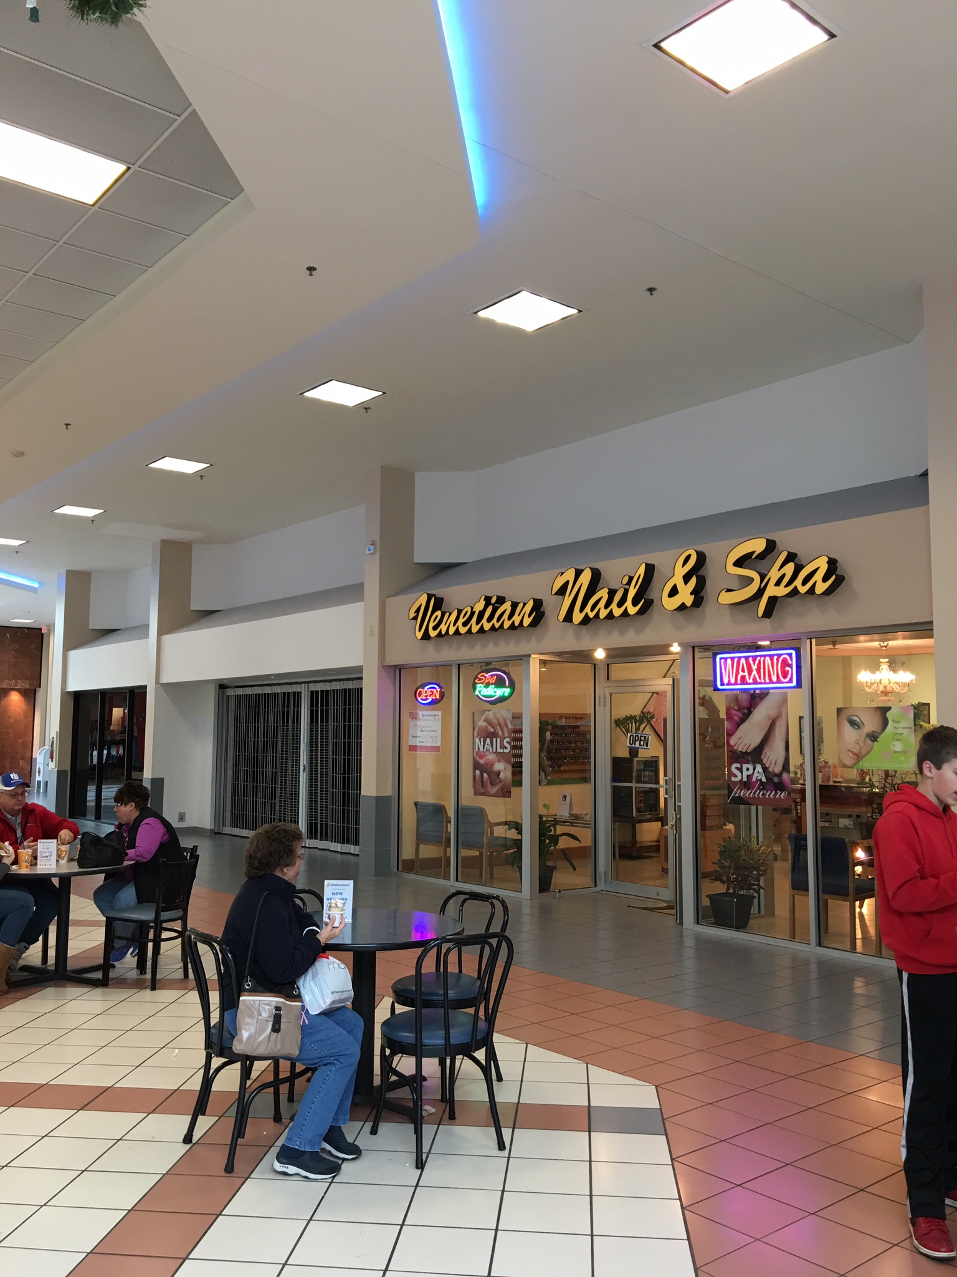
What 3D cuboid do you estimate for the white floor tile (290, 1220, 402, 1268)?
[{"bbox_3d":[-0.414,1.901,3.351,0.299,0.010,0.299,0,-6,5],"label":"white floor tile"}]

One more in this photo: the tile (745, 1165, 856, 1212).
[{"bbox_3d":[1.161,1.986,3.857,0.302,0.010,0.302,5,-7,-39],"label":"tile"}]

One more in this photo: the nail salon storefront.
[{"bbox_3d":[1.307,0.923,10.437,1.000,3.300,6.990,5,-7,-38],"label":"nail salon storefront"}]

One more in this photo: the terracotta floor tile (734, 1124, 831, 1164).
[{"bbox_3d":[1.191,2.008,4.245,0.298,0.012,0.298,5,-7,-39],"label":"terracotta floor tile"}]

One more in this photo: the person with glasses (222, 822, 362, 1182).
[{"bbox_3d":[-0.712,1.333,4.088,0.580,1.240,0.480,1,-6,-5],"label":"person with glasses"}]

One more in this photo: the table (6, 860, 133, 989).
[{"bbox_3d":[-2.807,1.843,6.940,1.030,0.745,1.030,0,-6,5],"label":"table"}]

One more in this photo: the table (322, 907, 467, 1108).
[{"bbox_3d":[-0.498,1.648,4.696,0.910,0.762,0.910,0,-5,0],"label":"table"}]

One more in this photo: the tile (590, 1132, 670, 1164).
[{"bbox_3d":[0.589,1.992,4.177,0.299,0.010,0.299,0,-6,5],"label":"tile"}]

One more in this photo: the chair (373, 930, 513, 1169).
[{"bbox_3d":[-0.149,1.565,4.252,0.420,0.840,0.470,4,-7,-30],"label":"chair"}]

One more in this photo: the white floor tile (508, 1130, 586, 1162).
[{"bbox_3d":[0.288,2.015,4.251,0.305,0.010,0.302,0,-5,5],"label":"white floor tile"}]

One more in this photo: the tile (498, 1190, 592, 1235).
[{"bbox_3d":[0.230,1.960,3.646,0.305,0.010,0.302,0,-5,5],"label":"tile"}]

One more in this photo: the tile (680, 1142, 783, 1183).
[{"bbox_3d":[0.957,1.988,4.053,0.298,0.012,0.298,5,-7,-39],"label":"tile"}]

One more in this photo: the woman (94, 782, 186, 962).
[{"bbox_3d":[-2.374,1.654,7.543,0.670,1.270,0.500,4,-6,-29],"label":"woman"}]

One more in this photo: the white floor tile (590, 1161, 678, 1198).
[{"bbox_3d":[0.564,1.968,3.879,0.301,0.012,0.297,0,-5,5],"label":"white floor tile"}]

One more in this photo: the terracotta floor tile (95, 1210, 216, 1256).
[{"bbox_3d":[-1.016,1.891,3.382,0.300,0.015,0.300,0,-6,5],"label":"terracotta floor tile"}]

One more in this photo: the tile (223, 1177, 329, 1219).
[{"bbox_3d":[-0.684,1.921,3.656,0.300,0.015,0.300,0,-6,5],"label":"tile"}]

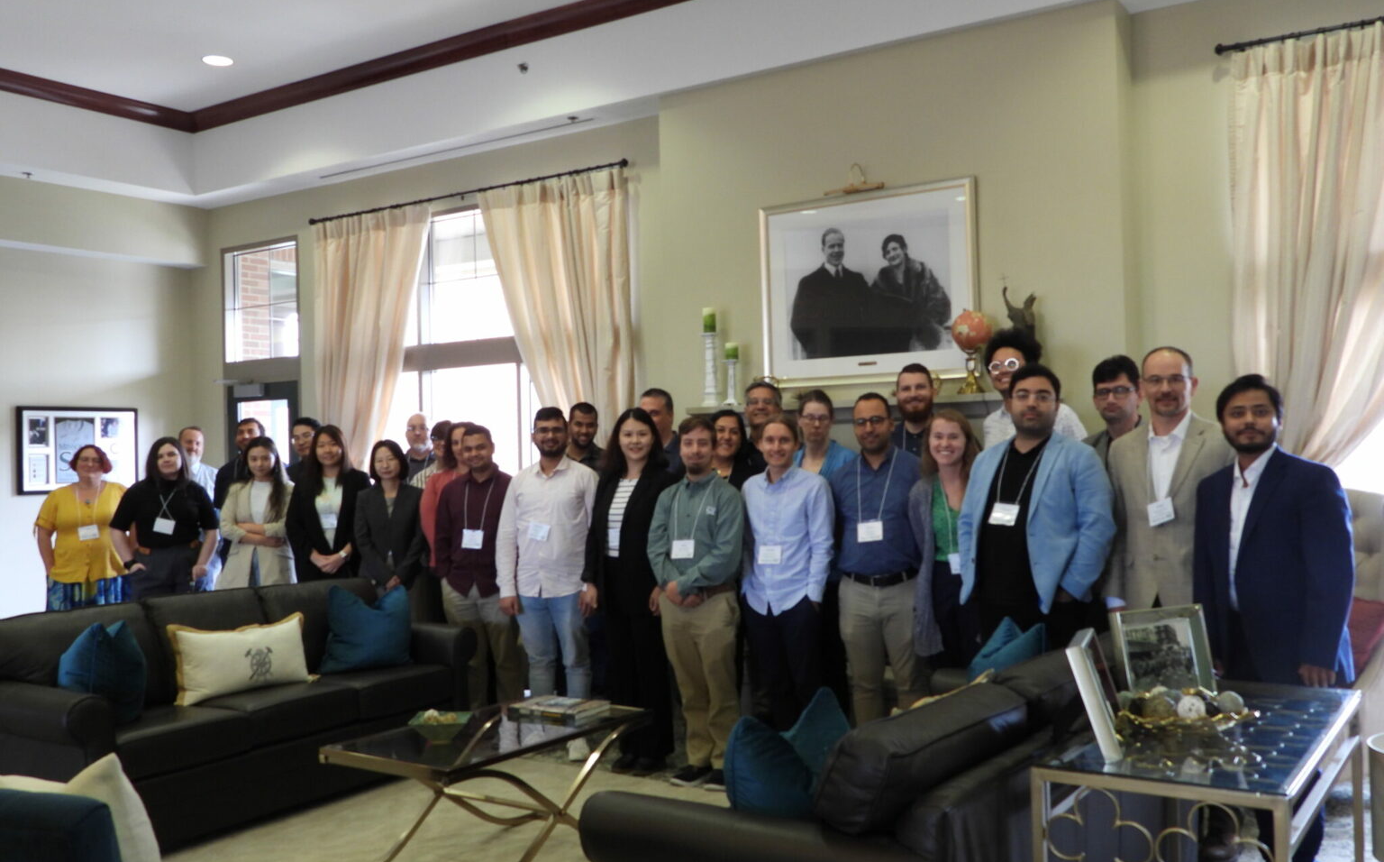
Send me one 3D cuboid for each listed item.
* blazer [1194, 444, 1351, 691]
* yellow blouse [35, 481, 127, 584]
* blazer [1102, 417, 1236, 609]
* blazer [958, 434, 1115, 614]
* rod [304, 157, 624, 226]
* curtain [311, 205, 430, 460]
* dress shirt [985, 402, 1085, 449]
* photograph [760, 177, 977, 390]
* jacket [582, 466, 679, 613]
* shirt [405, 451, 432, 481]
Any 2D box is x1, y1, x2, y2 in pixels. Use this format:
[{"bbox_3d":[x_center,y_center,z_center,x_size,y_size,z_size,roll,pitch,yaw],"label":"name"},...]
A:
[{"bbox_3d":[1.845,0.426,3.800,0.300,0.730,0.490,-1,-1,-45],"label":"blazer"},{"bbox_3d":[-3.317,0.562,6.600,0.520,0.580,0.320,-1,0,-27],"label":"yellow blouse"},{"bbox_3d":[1.703,0.301,4.250,0.480,0.720,0.280,-2,-1,34],"label":"blazer"},{"bbox_3d":[1.208,0.329,4.220,0.530,0.640,0.300,-2,-1,38],"label":"blazer"},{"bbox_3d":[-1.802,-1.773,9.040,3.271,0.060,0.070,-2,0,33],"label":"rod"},{"bbox_3d":[-2.360,0.017,8.941,1.187,3.307,0.160,-2,-1,34],"label":"curtain"},{"bbox_3d":[1.507,0.240,5.247,0.500,0.740,0.290,-2,0,19],"label":"dress shirt"},{"bbox_3d":[0.942,-0.772,6.535,1.262,1.034,0.045,-2,-1,34],"label":"photograph"},{"bbox_3d":[-0.296,0.527,5.820,0.460,0.700,0.260,-2,0,13],"label":"jacket"},{"bbox_3d":[-1.739,0.491,7.647,0.500,0.740,0.290,-1,0,3],"label":"shirt"}]

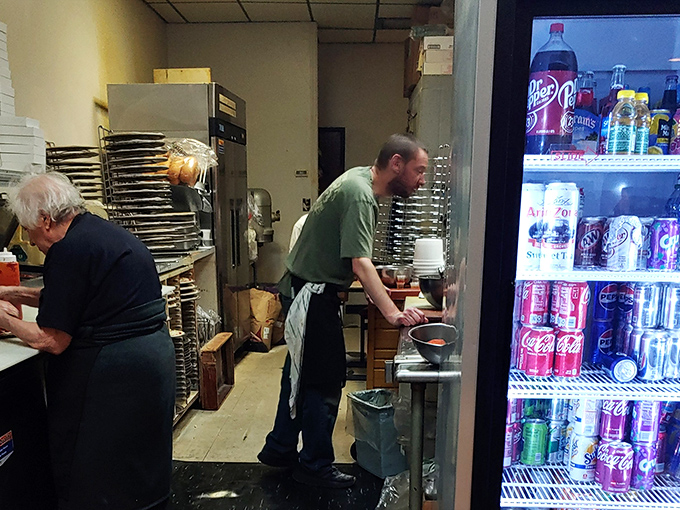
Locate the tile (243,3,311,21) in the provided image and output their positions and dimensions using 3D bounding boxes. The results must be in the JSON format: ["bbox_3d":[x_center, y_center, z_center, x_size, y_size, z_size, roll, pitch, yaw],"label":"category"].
[{"bbox_3d":[-0.571,-2.225,4.509,0.610,0.020,0.470,1,7,2],"label":"tile"}]

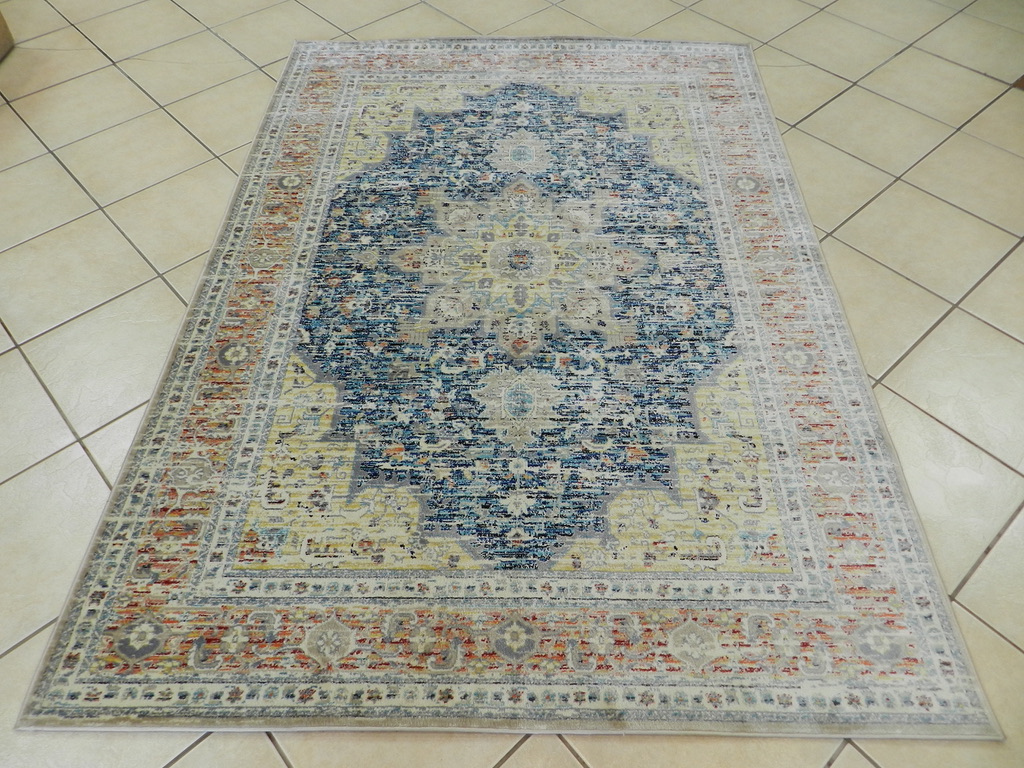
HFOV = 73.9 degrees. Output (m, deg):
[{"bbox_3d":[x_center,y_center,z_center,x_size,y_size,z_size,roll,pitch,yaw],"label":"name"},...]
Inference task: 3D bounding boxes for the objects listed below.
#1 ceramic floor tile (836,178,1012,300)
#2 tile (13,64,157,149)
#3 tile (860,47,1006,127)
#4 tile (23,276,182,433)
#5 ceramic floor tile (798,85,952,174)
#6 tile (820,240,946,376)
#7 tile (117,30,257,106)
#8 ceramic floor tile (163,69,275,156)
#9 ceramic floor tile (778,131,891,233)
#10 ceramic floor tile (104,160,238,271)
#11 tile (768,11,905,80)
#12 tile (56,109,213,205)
[{"bbox_3d":[1.084,-0.381,1.787,0.338,0.010,0.338,-37,62,-23],"label":"ceramic floor tile"},{"bbox_3d":[-1.345,-0.875,2.148,0.338,0.010,0.338,-37,62,-23],"label":"tile"},{"bbox_3d":[1.363,-0.963,2.204,0.338,0.010,0.338,-37,62,-23],"label":"tile"},{"bbox_3d":[-0.893,-0.074,1.572,0.338,0.010,0.338,-37,62,-23],"label":"tile"},{"bbox_3d":[1.103,-0.772,2.067,0.338,0.010,0.338,-37,62,-23],"label":"ceramic floor tile"},{"bbox_3d":[0.825,-0.196,1.655,0.338,0.010,0.338,-37,62,-23],"label":"tile"},{"bbox_3d":[-1.085,-1.059,2.279,0.338,0.010,0.338,-37,62,-23],"label":"tile"},{"bbox_3d":[-0.848,-0.852,2.130,0.338,0.010,0.338,-37,62,-23],"label":"ceramic floor tile"},{"bbox_3d":[0.847,-0.584,1.933,0.338,0.010,0.338,-37,62,-23],"label":"ceramic floor tile"},{"bbox_3d":[-0.870,-0.464,1.851,0.338,0.010,0.338,-37,62,-23],"label":"ceramic floor tile"},{"bbox_3d":[1.125,-1.168,2.352,0.338,0.010,0.338,-37,62,-23],"label":"tile"},{"bbox_3d":[-1.108,-0.669,2.000,0.338,0.010,0.338,-37,62,-23],"label":"tile"}]

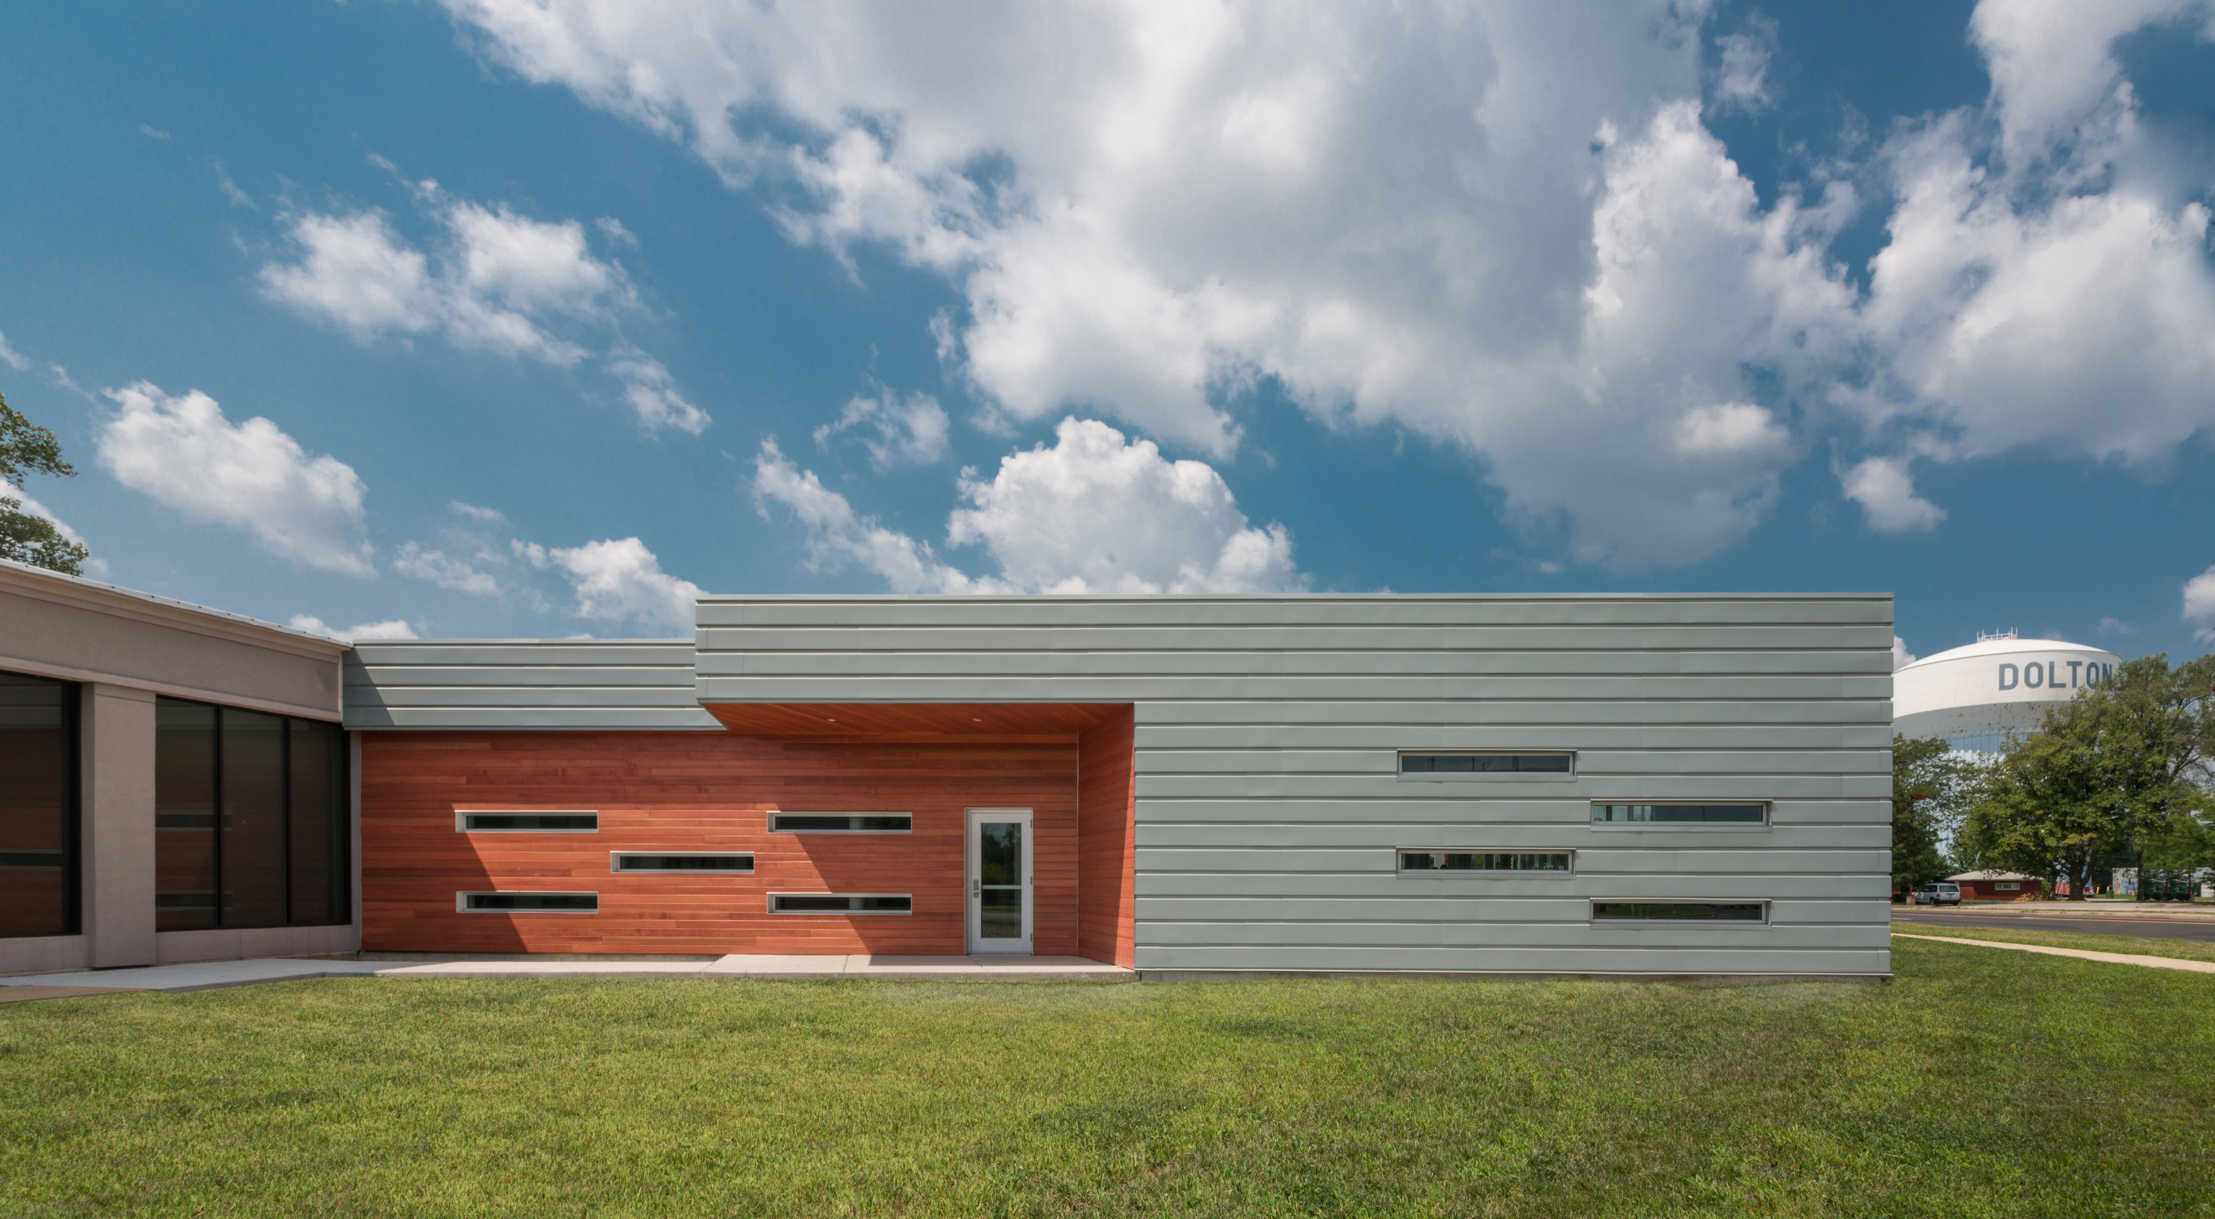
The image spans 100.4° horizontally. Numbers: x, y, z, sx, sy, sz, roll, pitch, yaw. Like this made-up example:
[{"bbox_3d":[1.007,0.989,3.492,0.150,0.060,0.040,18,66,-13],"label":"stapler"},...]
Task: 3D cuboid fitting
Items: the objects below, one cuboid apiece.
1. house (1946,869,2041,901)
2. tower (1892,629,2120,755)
[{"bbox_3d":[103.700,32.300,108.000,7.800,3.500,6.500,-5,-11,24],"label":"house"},{"bbox_3d":[119.100,20.700,125.000,27.000,36.400,27.000,-1,-10,8],"label":"tower"}]

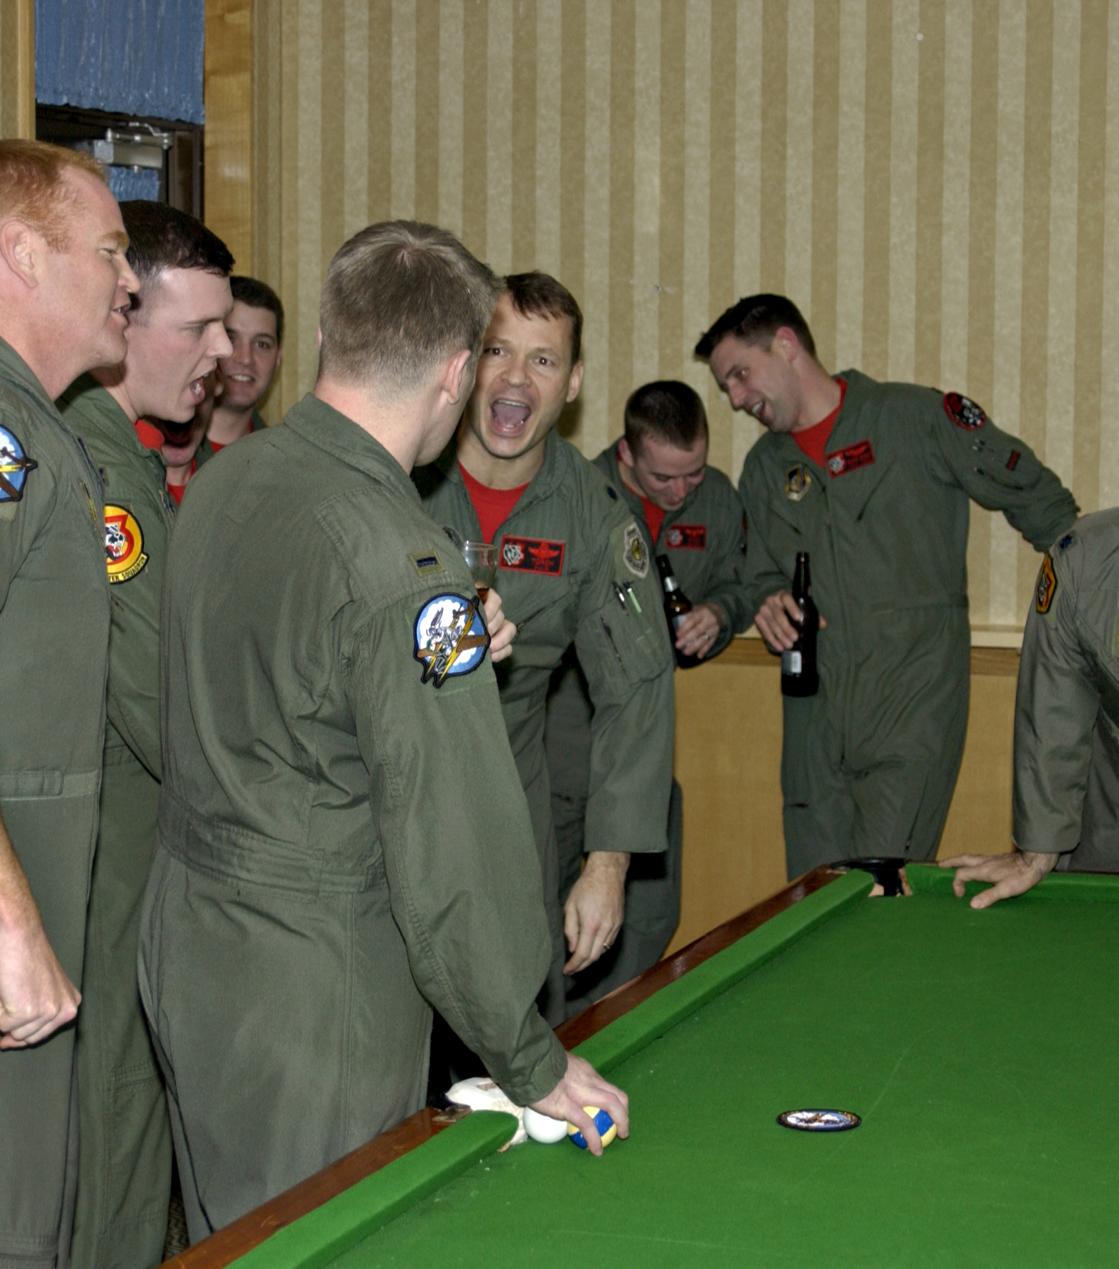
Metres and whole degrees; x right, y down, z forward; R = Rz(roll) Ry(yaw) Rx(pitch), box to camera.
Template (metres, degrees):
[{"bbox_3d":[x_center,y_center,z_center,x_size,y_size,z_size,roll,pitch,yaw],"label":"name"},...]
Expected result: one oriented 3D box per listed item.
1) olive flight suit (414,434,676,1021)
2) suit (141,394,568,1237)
[{"bbox_3d":[-0.063,0.452,4.399,0.520,1.480,0.350,2,4,21],"label":"olive flight suit"},{"bbox_3d":[-0.233,0.500,3.270,0.450,1.510,0.540,-2,5,-35],"label":"suit"}]

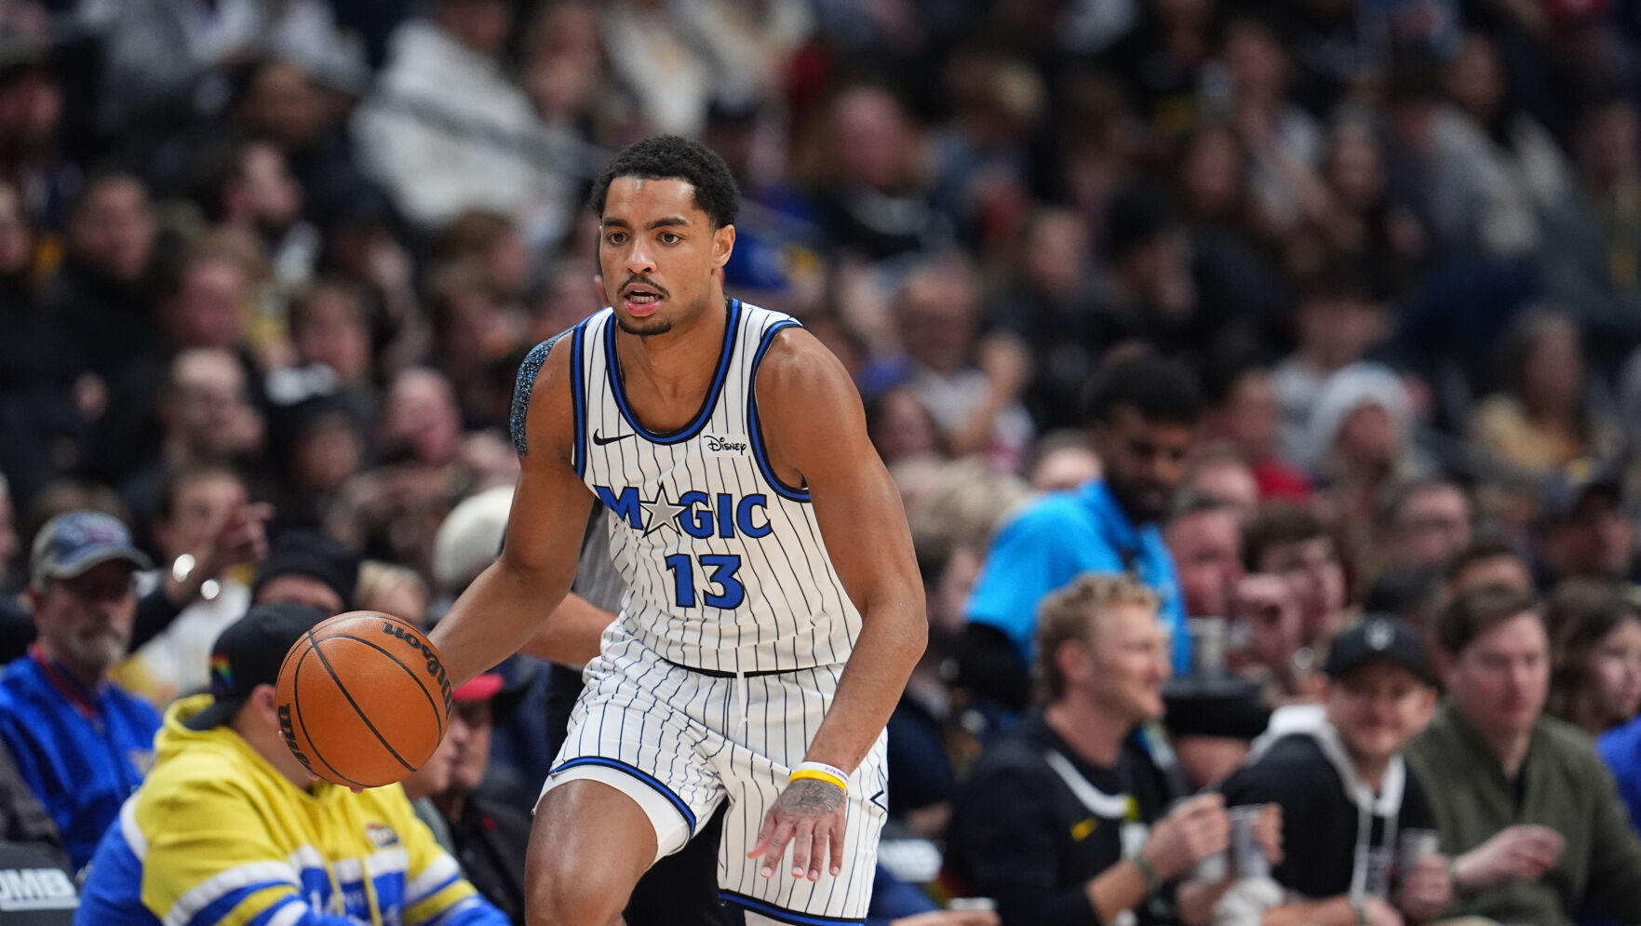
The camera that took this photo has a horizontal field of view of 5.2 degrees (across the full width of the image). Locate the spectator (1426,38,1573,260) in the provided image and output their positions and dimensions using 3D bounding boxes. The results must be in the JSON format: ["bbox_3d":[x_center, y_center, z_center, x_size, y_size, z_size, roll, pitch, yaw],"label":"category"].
[{"bbox_3d":[1.767,-0.473,46.700,0.550,1.270,0.800,1,-1,-42],"label":"spectator"}]

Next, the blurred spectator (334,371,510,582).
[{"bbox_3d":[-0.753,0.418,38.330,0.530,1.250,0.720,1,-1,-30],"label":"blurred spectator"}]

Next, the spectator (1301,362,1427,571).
[{"bbox_3d":[1.289,0.398,40.397,0.520,1.250,0.800,1,-1,-40],"label":"spectator"}]

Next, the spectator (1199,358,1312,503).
[{"bbox_3d":[1.036,0.403,38.359,0.720,1.250,0.530,-1,-2,45],"label":"spectator"}]

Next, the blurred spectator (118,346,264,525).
[{"bbox_3d":[-1.225,0.388,38.200,0.540,1.270,0.800,1,-1,-42],"label":"blurred spectator"}]

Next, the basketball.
[{"bbox_3d":[-0.617,0.320,24.650,0.240,0.240,0.240,0,-1,0],"label":"basketball"}]

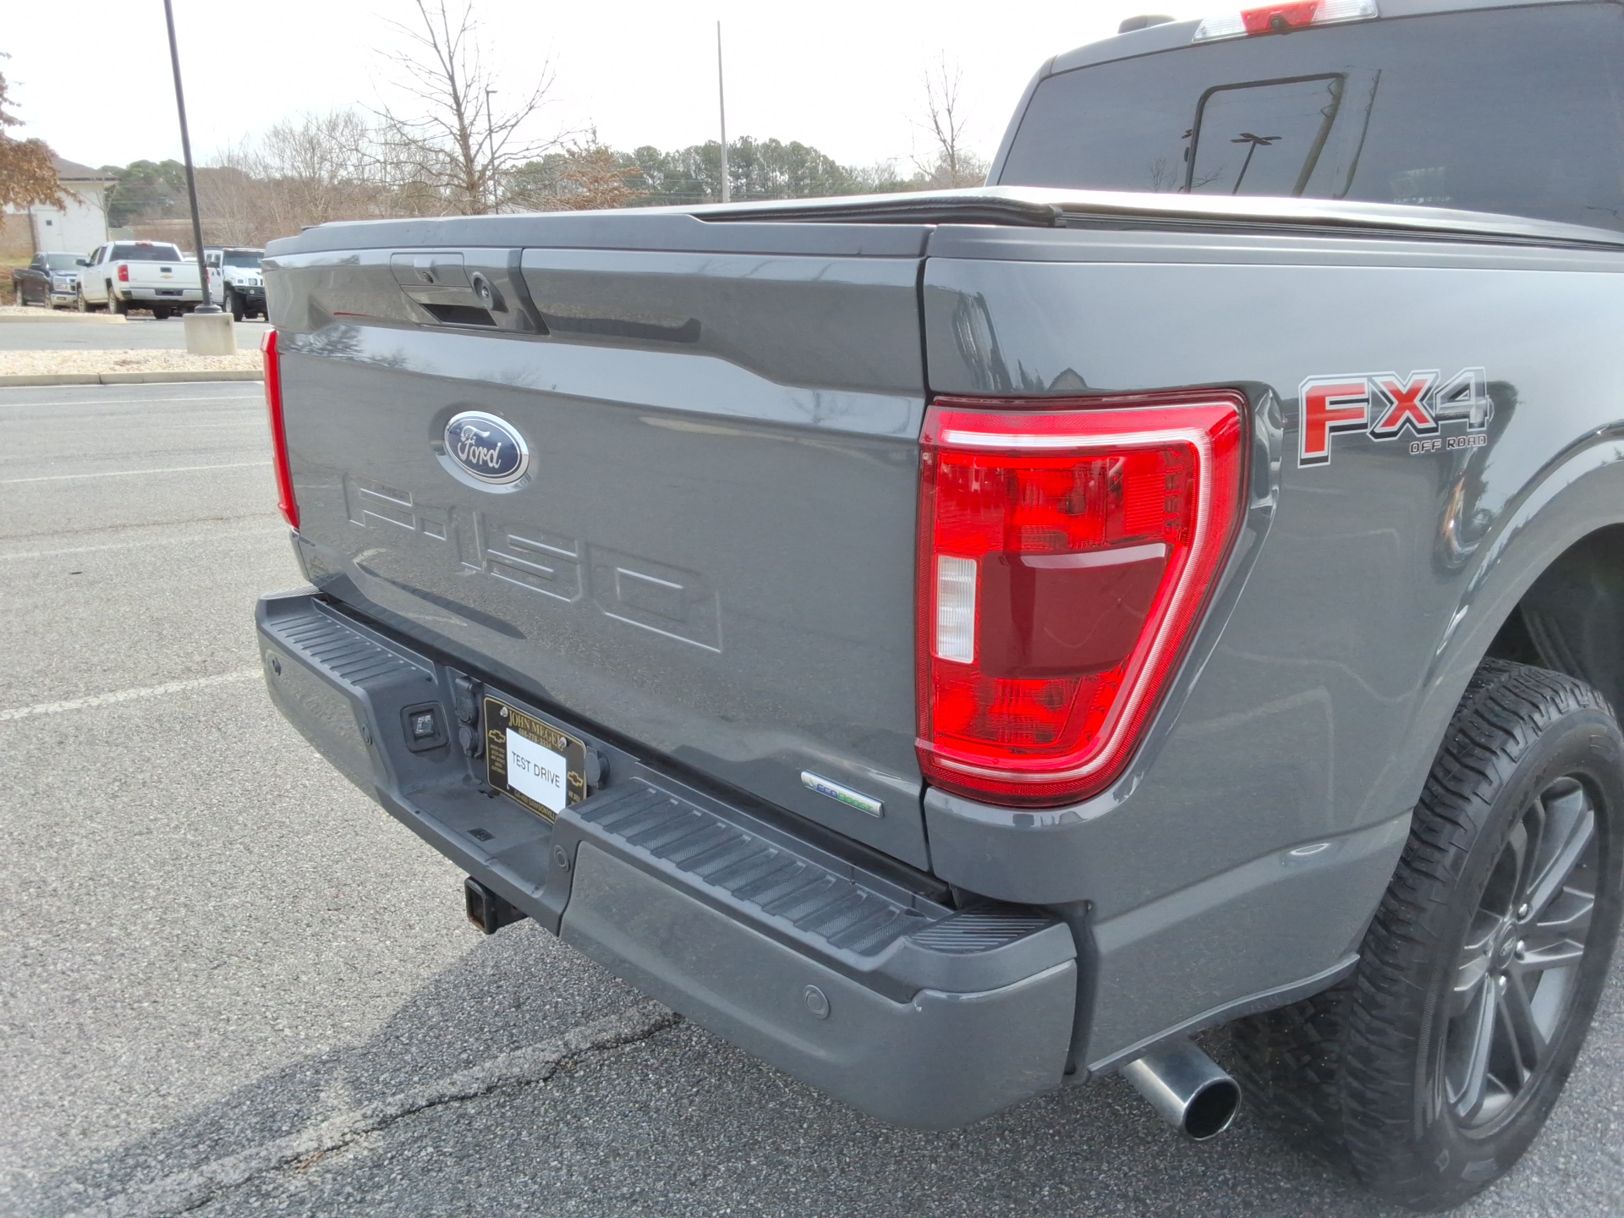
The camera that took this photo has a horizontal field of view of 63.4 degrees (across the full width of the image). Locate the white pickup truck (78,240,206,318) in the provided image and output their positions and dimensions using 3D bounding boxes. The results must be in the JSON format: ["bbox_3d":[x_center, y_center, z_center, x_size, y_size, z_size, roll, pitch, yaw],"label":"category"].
[{"bbox_3d":[-16.612,-8.114,32.470,2.040,1.880,5.840,-12,19,-36],"label":"white pickup truck"}]

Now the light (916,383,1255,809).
[{"bbox_3d":[0.246,-0.017,1.233,0.270,0.378,0.164,-14,20,-39],"label":"light"}]

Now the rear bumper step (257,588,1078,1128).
[{"bbox_3d":[-0.433,0.232,1.922,0.230,0.250,1.910,-14,20,-39],"label":"rear bumper step"}]

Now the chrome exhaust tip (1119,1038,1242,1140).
[{"bbox_3d":[0.467,0.603,1.716,0.092,0.092,0.170,-7,17,-22],"label":"chrome exhaust tip"}]

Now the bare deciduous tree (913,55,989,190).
[{"bbox_3d":[5.084,-15.849,47.301,3.100,8.162,3.100,1,15,6],"label":"bare deciduous tree"}]

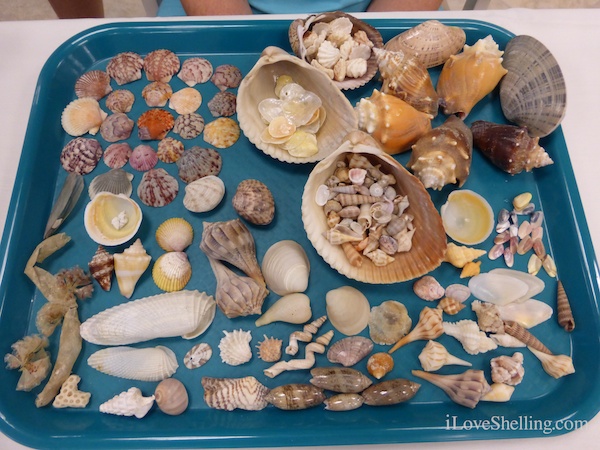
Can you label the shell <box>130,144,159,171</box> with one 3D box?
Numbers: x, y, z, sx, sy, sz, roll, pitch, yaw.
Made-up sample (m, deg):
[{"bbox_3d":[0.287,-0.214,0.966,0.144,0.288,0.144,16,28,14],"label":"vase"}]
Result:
[{"bbox_3d":[-0.136,-0.059,0.373,0.024,0.007,0.024,-6,70,-3],"label":"shell"}]

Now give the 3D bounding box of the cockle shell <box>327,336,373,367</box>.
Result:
[{"bbox_3d":[0.037,0.092,0.320,0.035,0.009,0.019,-9,71,-4],"label":"cockle shell"}]

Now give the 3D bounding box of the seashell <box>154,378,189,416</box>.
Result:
[{"bbox_3d":[-0.091,0.122,0.307,0.024,0.017,0.023,9,71,2],"label":"seashell"}]

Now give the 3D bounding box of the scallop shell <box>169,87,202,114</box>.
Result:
[{"bbox_3d":[-0.108,-0.115,0.403,0.034,0.009,0.029,-21,72,-8],"label":"scallop shell"}]

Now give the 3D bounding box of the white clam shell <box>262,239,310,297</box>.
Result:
[{"bbox_3d":[-0.009,0.034,0.348,0.039,0.012,0.046,-33,74,-11],"label":"white clam shell"}]

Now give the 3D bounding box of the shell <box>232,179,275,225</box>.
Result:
[{"bbox_3d":[-0.038,-0.021,0.357,0.030,0.014,0.042,-23,72,-9],"label":"shell"}]

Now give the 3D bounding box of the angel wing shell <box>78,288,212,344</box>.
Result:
[{"bbox_3d":[-0.114,0.072,0.323,0.104,0.019,0.036,-11,71,-5],"label":"angel wing shell"}]

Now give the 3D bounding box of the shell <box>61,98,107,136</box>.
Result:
[{"bbox_3d":[-0.200,-0.100,0.396,0.042,0.011,0.037,24,72,8],"label":"shell"}]

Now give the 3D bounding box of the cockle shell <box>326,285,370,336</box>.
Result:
[{"bbox_3d":[0.038,0.066,0.338,0.032,0.009,0.039,-33,74,-11],"label":"cockle shell"}]

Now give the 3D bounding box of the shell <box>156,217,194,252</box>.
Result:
[{"bbox_3d":[-0.102,0.006,0.350,0.029,0.010,0.030,-22,72,-8],"label":"shell"}]

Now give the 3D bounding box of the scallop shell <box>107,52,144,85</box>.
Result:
[{"bbox_3d":[-0.164,-0.149,0.404,0.034,0.010,0.035,-20,72,-7],"label":"scallop shell"}]

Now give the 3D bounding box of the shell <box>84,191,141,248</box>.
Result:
[{"bbox_3d":[-0.148,-0.003,0.349,0.046,0.019,0.044,5,71,1],"label":"shell"}]

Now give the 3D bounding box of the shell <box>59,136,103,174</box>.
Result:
[{"bbox_3d":[-0.190,-0.062,0.373,0.034,0.010,0.035,34,74,11],"label":"shell"}]

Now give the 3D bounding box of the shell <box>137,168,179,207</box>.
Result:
[{"bbox_3d":[-0.123,-0.033,0.372,0.035,0.011,0.037,-6,70,-2],"label":"shell"}]

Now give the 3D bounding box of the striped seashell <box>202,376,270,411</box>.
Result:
[{"bbox_3d":[-0.047,0.119,0.308,0.050,0.015,0.024,0,71,0],"label":"striped seashell"}]

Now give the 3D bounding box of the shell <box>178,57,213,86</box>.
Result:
[{"bbox_3d":[-0.098,-0.146,0.404,0.032,0.009,0.032,24,72,8],"label":"shell"}]

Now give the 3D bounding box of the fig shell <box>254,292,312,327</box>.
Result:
[{"bbox_3d":[-0.012,0.067,0.328,0.045,0.017,0.023,-19,72,-8],"label":"fig shell"}]

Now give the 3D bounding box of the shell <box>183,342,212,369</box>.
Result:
[{"bbox_3d":[-0.076,0.097,0.321,0.017,0.007,0.022,43,76,13],"label":"shell"}]

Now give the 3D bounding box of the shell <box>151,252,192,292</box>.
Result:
[{"bbox_3d":[-0.101,0.035,0.338,0.029,0.011,0.033,15,71,5],"label":"shell"}]

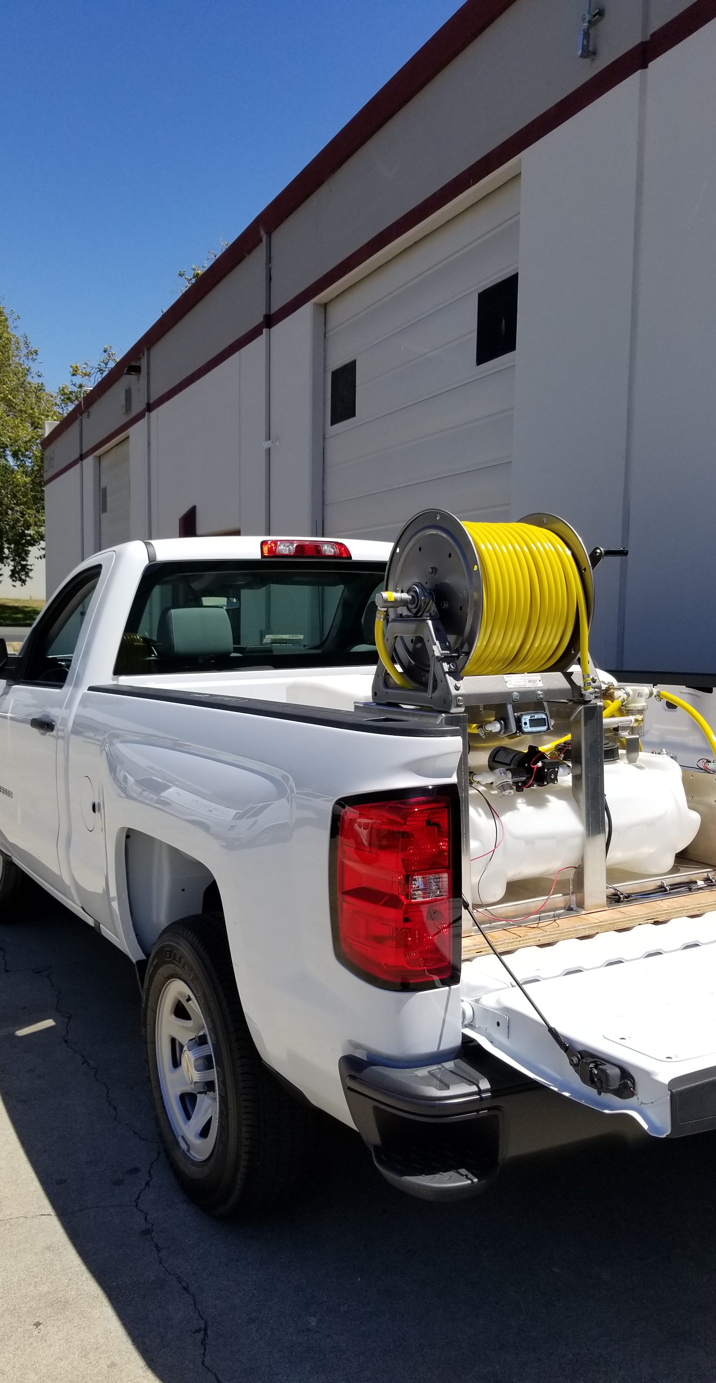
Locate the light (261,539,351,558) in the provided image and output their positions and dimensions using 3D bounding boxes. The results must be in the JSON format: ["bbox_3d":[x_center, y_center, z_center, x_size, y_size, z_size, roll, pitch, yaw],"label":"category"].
[{"bbox_3d":[-0.196,-0.568,4.157,0.388,0.072,0.060,-2,5,-30],"label":"light"}]

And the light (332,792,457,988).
[{"bbox_3d":[0.076,0.354,1.957,0.181,0.393,0.211,-2,5,-30],"label":"light"}]

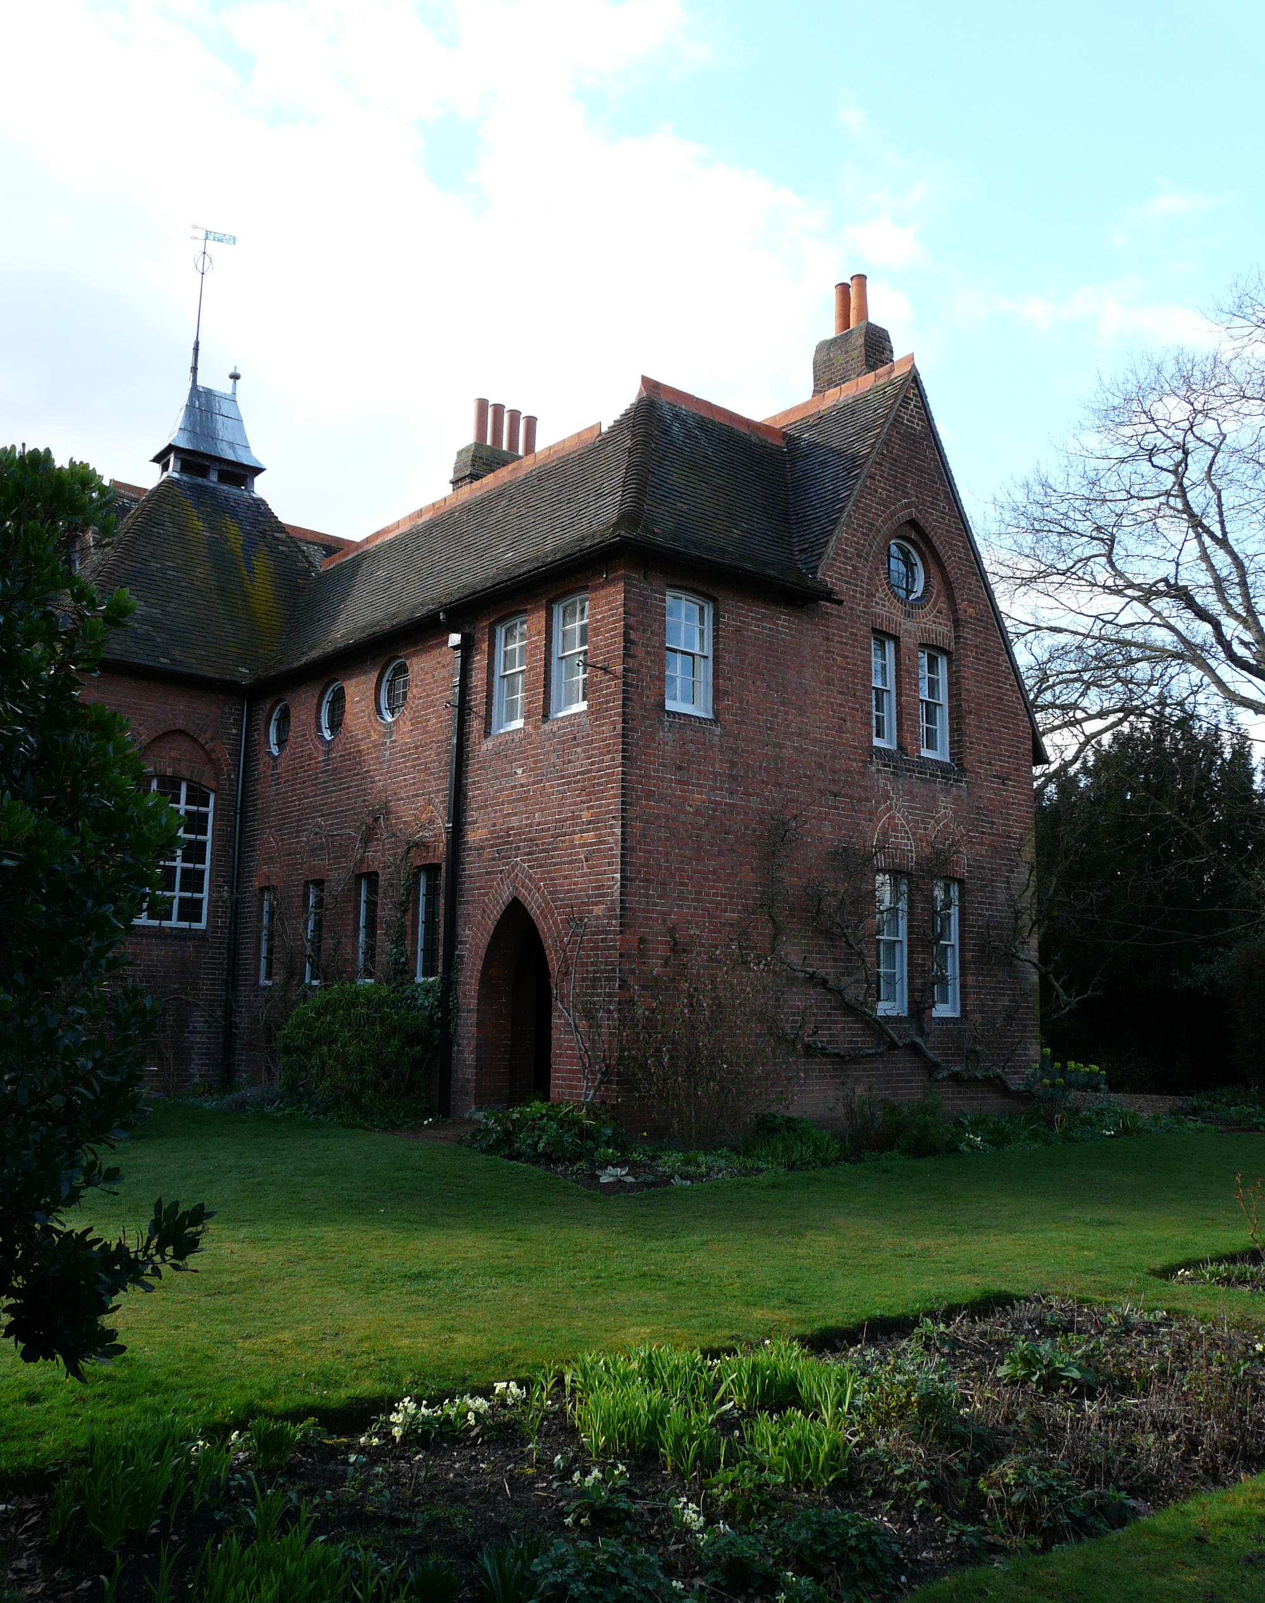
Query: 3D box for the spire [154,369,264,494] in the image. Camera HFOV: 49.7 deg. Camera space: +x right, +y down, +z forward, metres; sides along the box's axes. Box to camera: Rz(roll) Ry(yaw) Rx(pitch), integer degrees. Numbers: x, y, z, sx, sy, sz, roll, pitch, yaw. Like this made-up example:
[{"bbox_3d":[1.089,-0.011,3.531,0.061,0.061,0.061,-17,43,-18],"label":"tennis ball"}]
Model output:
[{"bbox_3d":[-7.262,-6.465,23.502,1.640,2.250,0.970,8,-12,-39],"label":"spire"}]

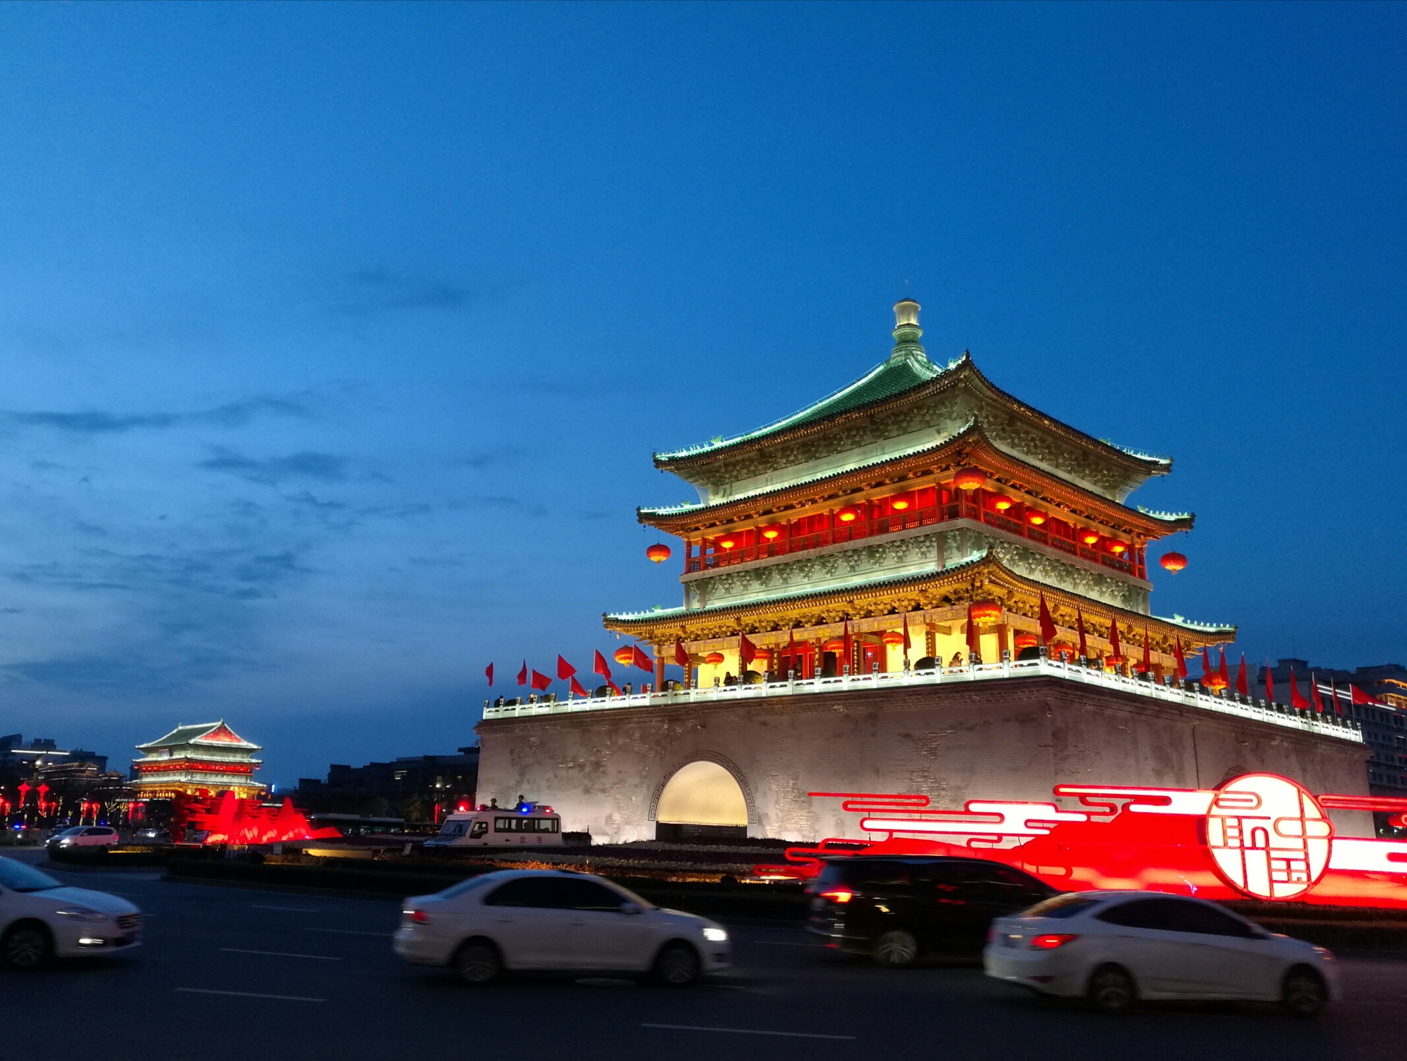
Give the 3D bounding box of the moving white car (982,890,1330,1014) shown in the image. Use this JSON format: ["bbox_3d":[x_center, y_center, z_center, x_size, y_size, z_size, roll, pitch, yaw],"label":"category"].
[{"bbox_3d":[6.017,5.535,14.655,4.420,1.460,1.720,4,-15,-8],"label":"moving white car"}]

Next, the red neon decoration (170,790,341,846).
[{"bbox_3d":[-23.282,15.369,58.883,2.200,2.900,17.000,1,-15,0],"label":"red neon decoration"}]

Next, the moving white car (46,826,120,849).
[{"bbox_3d":[-41.008,20.375,72.818,1.820,1.620,4.600,-3,-15,14],"label":"moving white car"}]

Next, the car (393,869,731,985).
[{"bbox_3d":[-1.907,5.570,15.526,4.520,1.470,1.740,4,-15,-9],"label":"car"}]

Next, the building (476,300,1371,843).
[{"bbox_3d":[12.743,2.491,66.088,36.500,36.000,36.500,15,-20,-42],"label":"building"}]

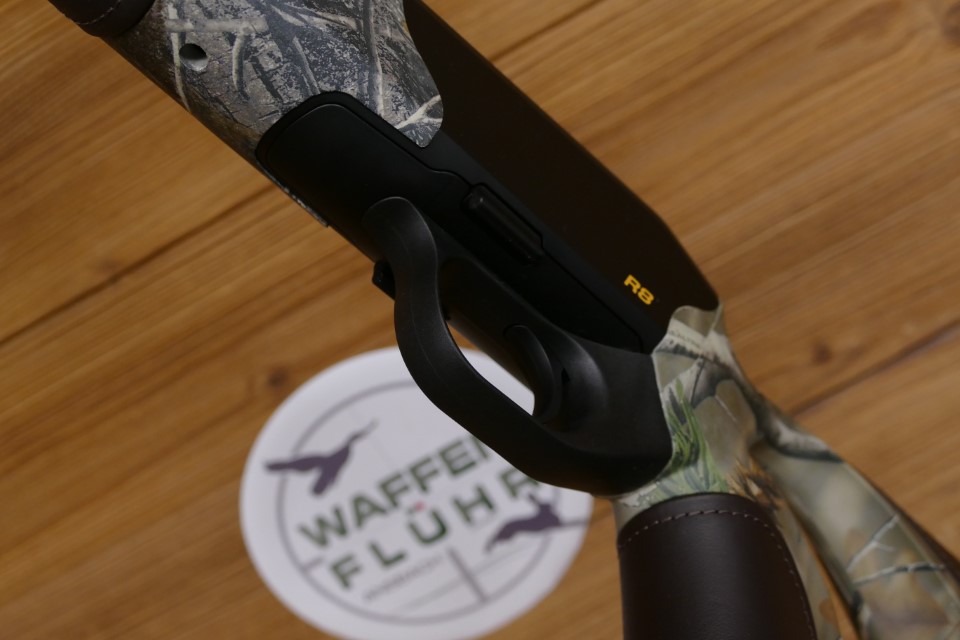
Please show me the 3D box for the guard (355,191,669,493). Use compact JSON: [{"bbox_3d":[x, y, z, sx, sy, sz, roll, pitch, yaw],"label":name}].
[{"bbox_3d":[0.009,0.012,0.320,0.108,0.043,0.029,40,133,-14],"label":"guard"}]

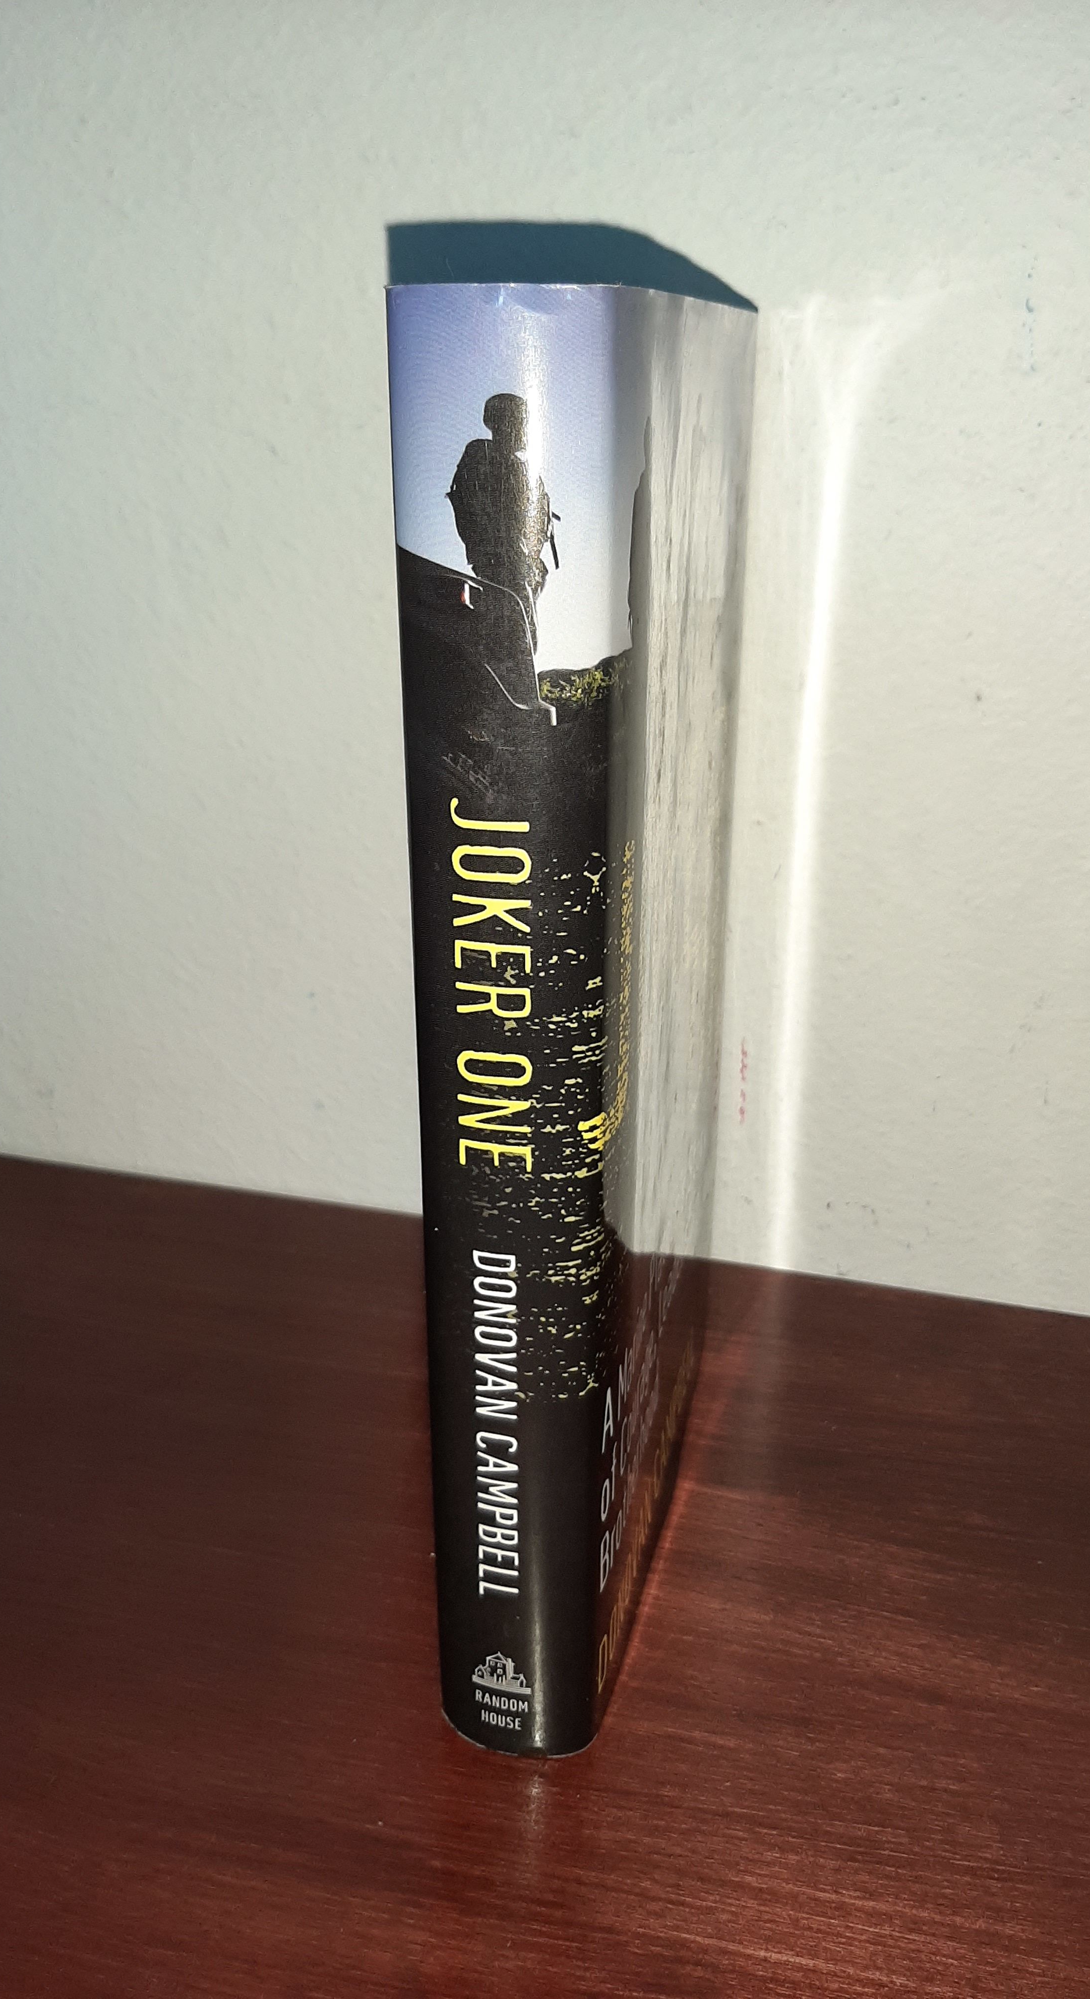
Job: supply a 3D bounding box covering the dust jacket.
[{"bbox_3d":[0.014,-0.004,0.297,0.033,0.241,0.164,6,24,13],"label":"dust jacket"}]

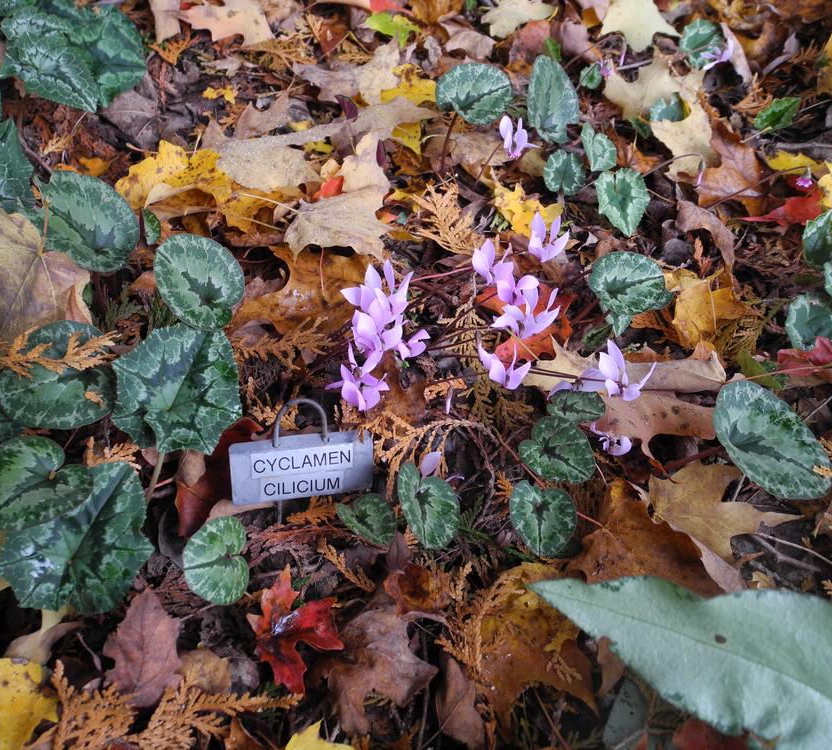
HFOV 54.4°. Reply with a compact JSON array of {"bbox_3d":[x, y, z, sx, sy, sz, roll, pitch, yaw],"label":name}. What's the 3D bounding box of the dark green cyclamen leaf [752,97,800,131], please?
[{"bbox_3d":[0.314,-0.227,0.700,0.062,0.012,0.025,-35,60,-20],"label":"dark green cyclamen leaf"}]

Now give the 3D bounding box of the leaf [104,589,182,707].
[{"bbox_3d":[-0.130,0.129,0.387,0.037,0.014,0.055,-1,60,-4],"label":"leaf"}]

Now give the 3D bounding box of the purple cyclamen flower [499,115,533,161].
[{"bbox_3d":[0.079,-0.188,0.640,0.026,0.026,0.022,6,50,5],"label":"purple cyclamen flower"}]

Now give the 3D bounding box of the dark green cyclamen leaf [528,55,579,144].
[{"bbox_3d":[0.104,-0.210,0.615,0.038,0.016,0.078,-3,75,11],"label":"dark green cyclamen leaf"}]

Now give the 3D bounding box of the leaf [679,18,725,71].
[{"bbox_3d":[0.270,-0.314,0.763,0.042,0.008,0.043,-36,76,3],"label":"leaf"}]

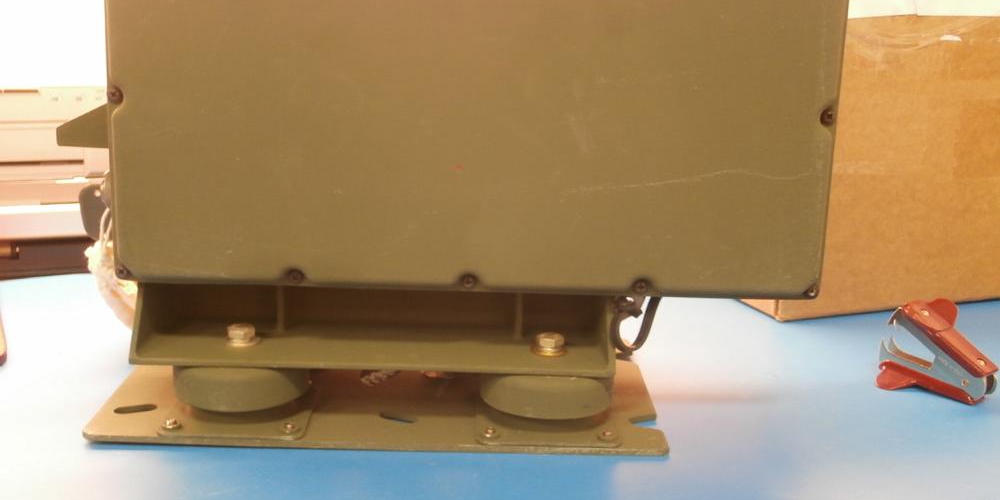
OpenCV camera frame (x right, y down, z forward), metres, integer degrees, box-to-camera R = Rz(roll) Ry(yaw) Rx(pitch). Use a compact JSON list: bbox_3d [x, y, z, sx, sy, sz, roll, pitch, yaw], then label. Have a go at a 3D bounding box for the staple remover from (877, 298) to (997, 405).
[{"bbox_3d":[0.215,0.048,0.535,0.033,0.042,0.056,-11,19,-40],"label":"staple remover"}]

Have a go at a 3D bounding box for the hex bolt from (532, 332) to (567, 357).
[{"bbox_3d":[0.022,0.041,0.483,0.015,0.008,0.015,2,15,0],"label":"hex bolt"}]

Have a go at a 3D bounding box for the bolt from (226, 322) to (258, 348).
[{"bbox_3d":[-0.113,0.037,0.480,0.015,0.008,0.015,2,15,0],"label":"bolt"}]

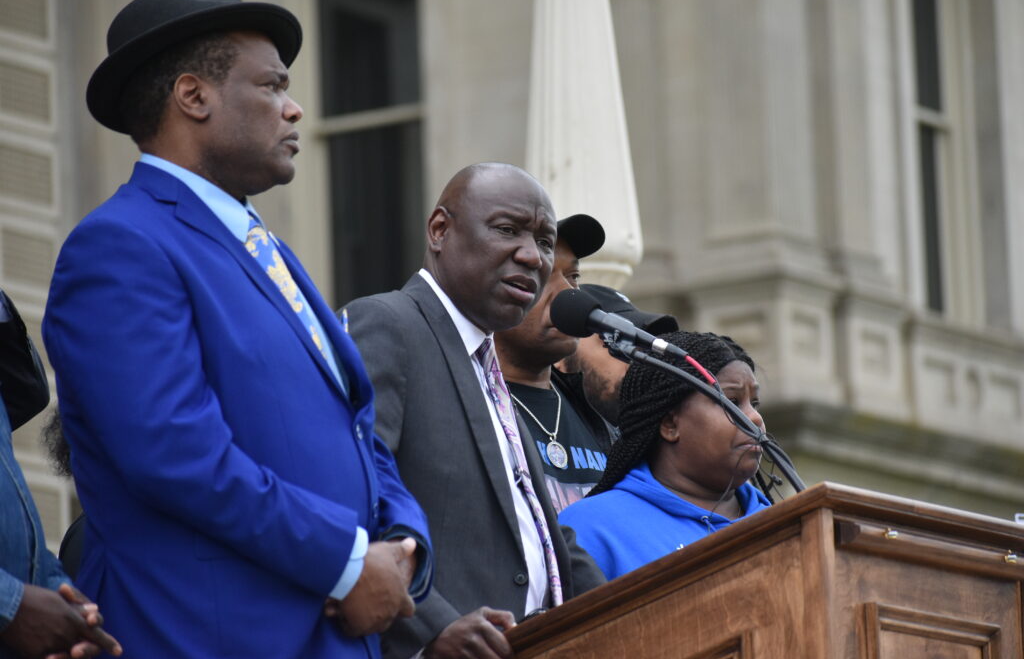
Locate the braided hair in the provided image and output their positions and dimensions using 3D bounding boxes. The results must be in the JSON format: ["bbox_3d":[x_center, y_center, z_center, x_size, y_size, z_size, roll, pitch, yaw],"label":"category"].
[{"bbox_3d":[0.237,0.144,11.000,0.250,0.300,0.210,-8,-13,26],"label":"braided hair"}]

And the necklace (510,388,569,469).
[{"bbox_3d":[0.019,0.127,11.100,0.150,0.190,0.160,-12,-15,41],"label":"necklace"}]

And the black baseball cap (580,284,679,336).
[{"bbox_3d":[0.147,-0.016,11.500,0.270,0.140,0.175,-3,-10,28],"label":"black baseball cap"}]

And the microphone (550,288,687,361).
[{"bbox_3d":[0.152,0.001,10.150,0.235,0.075,0.072,21,2,30],"label":"microphone"}]

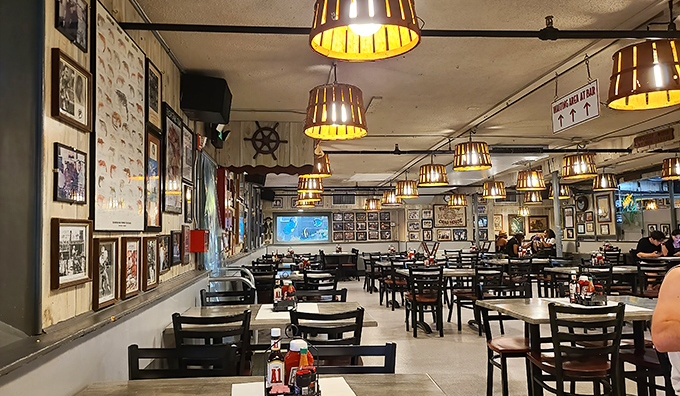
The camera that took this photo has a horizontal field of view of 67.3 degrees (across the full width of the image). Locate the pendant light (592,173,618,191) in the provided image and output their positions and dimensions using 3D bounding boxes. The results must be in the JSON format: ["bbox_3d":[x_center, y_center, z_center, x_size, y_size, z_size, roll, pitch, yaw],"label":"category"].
[{"bbox_3d":[5.490,-0.324,10.560,0.455,0.310,0.455,-1,-4,-5],"label":"pendant light"}]

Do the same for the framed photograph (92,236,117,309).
[{"bbox_3d":[-1.154,0.368,2.523,0.027,0.325,0.268,0,-4,-5],"label":"framed photograph"}]

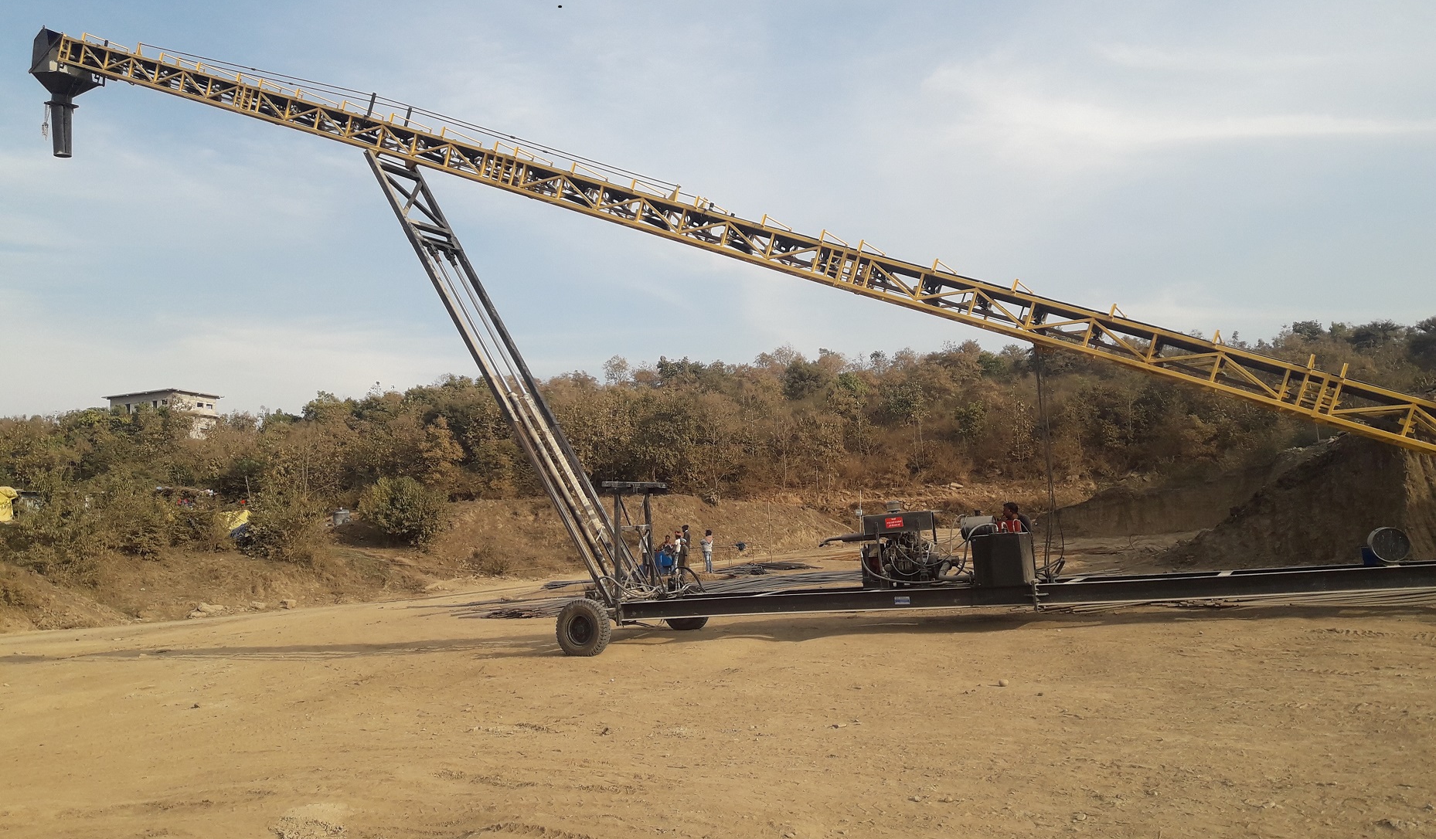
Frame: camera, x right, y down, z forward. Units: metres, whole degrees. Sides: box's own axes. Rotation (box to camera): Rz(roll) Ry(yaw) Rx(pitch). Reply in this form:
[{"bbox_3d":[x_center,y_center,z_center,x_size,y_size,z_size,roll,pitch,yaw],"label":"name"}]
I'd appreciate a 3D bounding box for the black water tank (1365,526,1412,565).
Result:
[{"bbox_3d":[9.298,1.731,16.086,0.480,0.480,0.660,-7,-6,27],"label":"black water tank"}]

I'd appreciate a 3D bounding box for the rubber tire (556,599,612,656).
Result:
[{"bbox_3d":[-2.406,3.750,20.900,1.030,1.030,0.280,-7,-6,27],"label":"rubber tire"}]

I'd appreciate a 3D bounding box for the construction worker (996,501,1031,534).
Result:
[{"bbox_3d":[4.834,2.085,18.679,0.420,1.500,0.500,0,-6,-30],"label":"construction worker"}]

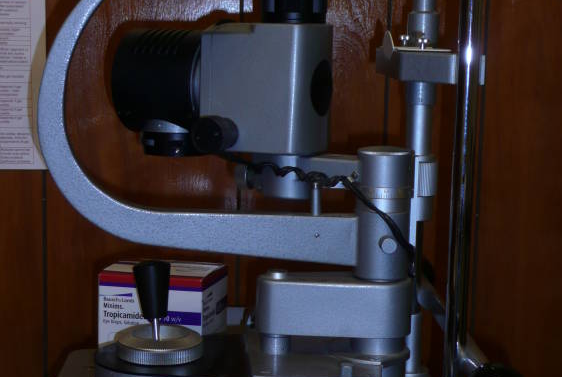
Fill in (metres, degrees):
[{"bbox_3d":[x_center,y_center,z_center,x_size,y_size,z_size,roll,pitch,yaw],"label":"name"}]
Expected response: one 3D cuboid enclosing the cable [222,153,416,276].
[{"bbox_3d":[0.029,0.020,0.897,0.144,0.088,0.040,1,8,0],"label":"cable"}]

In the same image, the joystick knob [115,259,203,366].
[{"bbox_3d":[-0.094,0.091,0.917,0.068,0.073,0.068,1,8,0],"label":"joystick knob"}]

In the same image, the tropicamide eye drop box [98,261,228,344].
[{"bbox_3d":[-0.105,0.109,1.053,0.095,0.076,0.063,3,9,14],"label":"tropicamide eye drop box"}]

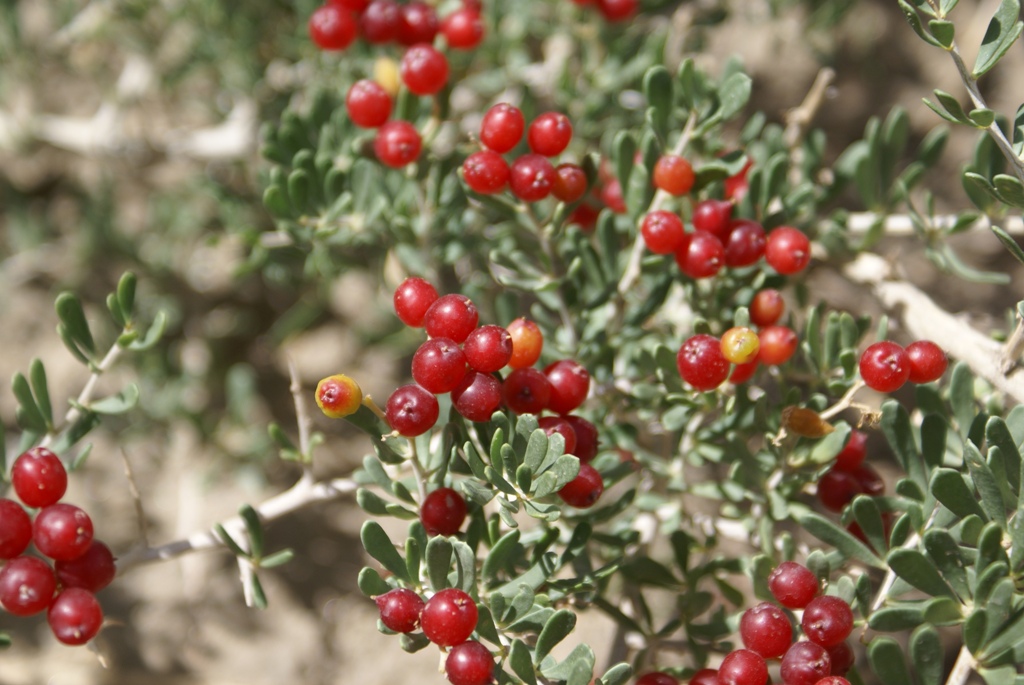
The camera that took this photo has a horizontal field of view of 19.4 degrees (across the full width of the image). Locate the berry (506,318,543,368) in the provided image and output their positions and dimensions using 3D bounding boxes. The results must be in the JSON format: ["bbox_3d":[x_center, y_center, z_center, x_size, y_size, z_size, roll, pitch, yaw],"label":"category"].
[{"bbox_3d":[0.002,0.000,0.610,0.008,0.010,0.008,0,40,0],"label":"berry"}]

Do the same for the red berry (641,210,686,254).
[{"bbox_3d":[0.028,-0.020,0.550,0.008,0.008,0.008,0,35,0],"label":"red berry"}]

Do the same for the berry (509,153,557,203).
[{"bbox_3d":[0.004,-0.033,0.605,0.009,0.010,0.010,0,37,0],"label":"berry"}]

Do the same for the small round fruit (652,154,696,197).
[{"bbox_3d":[0.035,-0.036,0.645,0.009,0.009,0.009,0,40,0],"label":"small round fruit"}]

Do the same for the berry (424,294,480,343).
[{"bbox_3d":[-0.011,-0.004,0.530,0.009,0.009,0.009,0,35,0],"label":"berry"}]

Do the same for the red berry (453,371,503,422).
[{"bbox_3d":[-0.006,0.010,0.563,0.009,0.010,0.010,0,37,0],"label":"red berry"}]

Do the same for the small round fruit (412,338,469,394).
[{"bbox_3d":[-0.013,0.004,0.527,0.010,0.010,0.010,0,35,0],"label":"small round fruit"}]

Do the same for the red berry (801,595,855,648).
[{"bbox_3d":[0.063,0.056,0.595,0.010,0.010,0.010,0,40,0],"label":"red berry"}]

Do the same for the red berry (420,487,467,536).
[{"bbox_3d":[-0.012,0.030,0.535,0.008,0.009,0.008,0,35,0],"label":"red berry"}]

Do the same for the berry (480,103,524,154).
[{"bbox_3d":[-0.002,-0.040,0.557,0.008,0.009,0.009,0,35,0],"label":"berry"}]

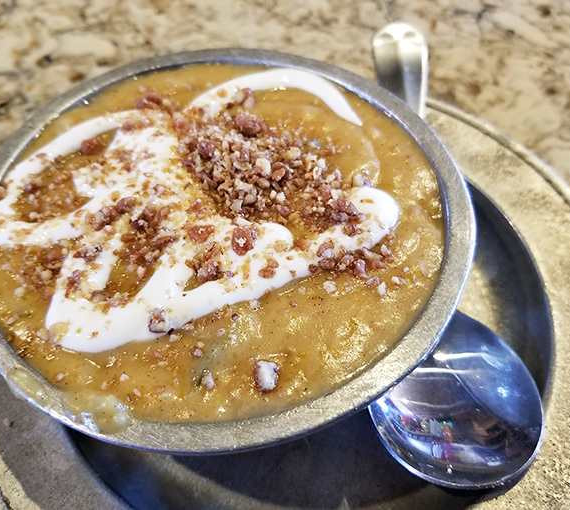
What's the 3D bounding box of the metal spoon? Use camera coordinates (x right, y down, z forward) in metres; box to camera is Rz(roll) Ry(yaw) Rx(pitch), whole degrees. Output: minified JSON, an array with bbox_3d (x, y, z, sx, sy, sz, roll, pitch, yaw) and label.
[{"bbox_3d":[0.045,-0.020,0.169,0.044,0.023,0.179,1,58,1],"label":"metal spoon"}]

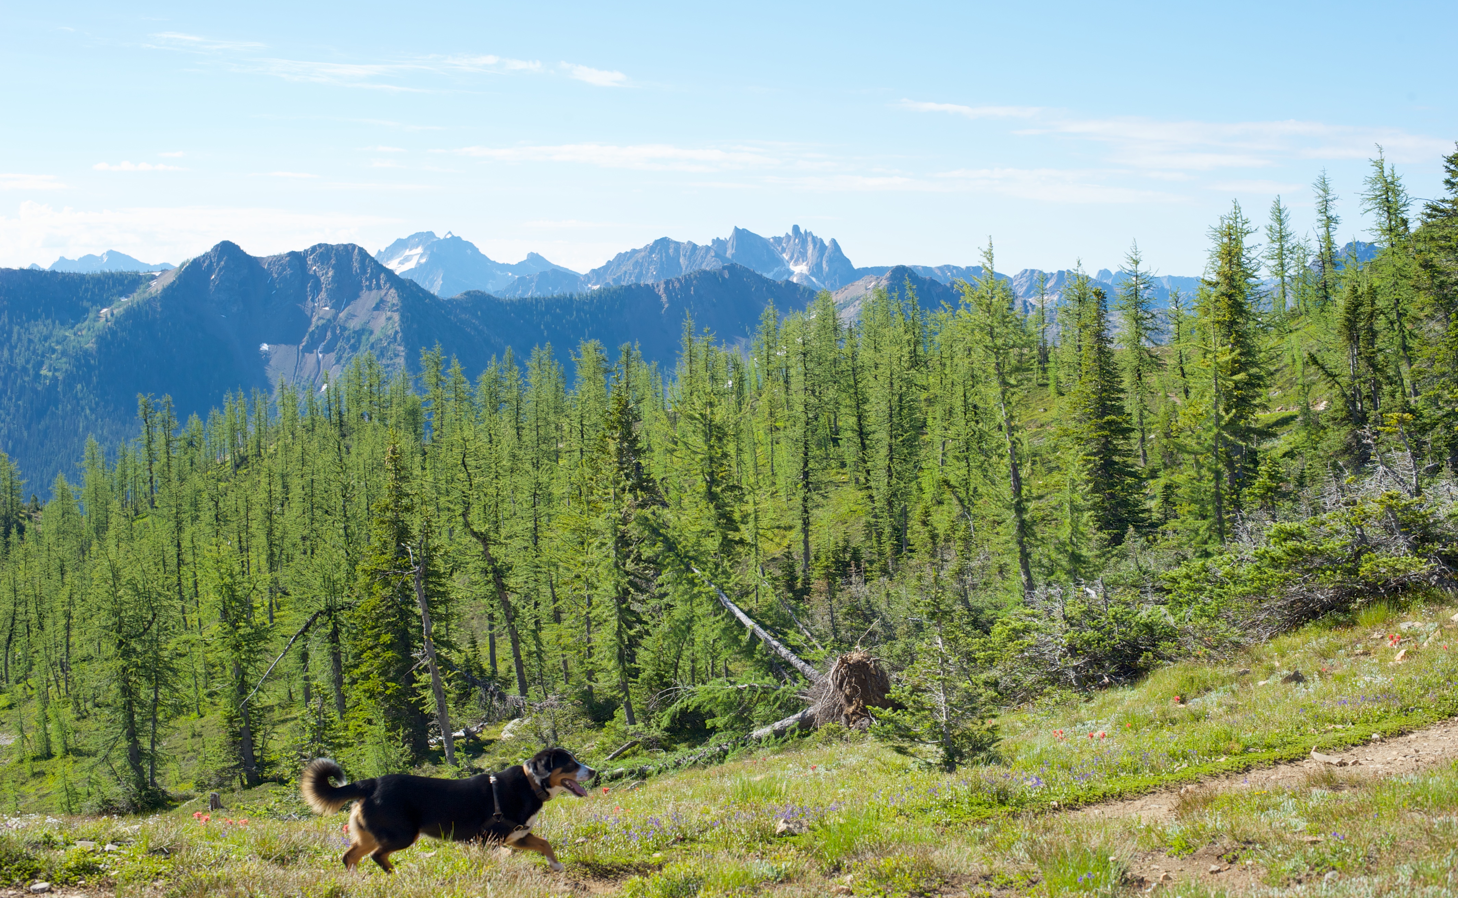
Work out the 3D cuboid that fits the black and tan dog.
[{"bbox_3d":[-1.073,1.376,7.700,1.060,0.460,0.280,0,4,-6],"label":"black and tan dog"}]

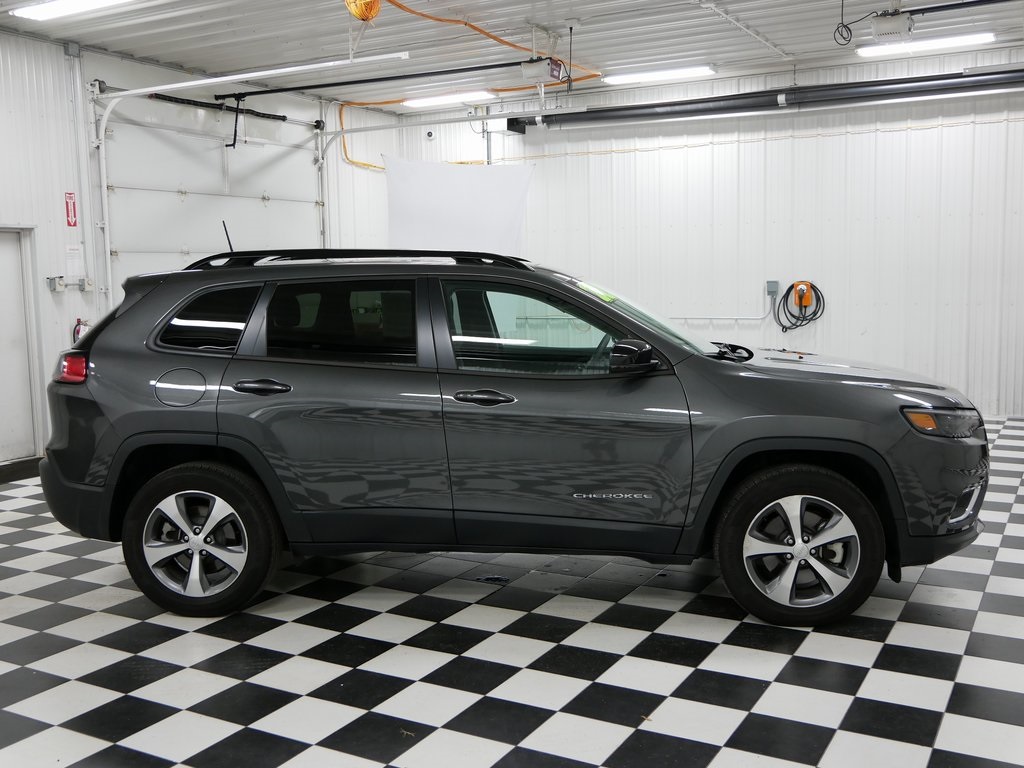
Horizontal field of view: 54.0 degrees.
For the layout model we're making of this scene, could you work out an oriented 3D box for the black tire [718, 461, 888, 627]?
[{"bbox_3d":[1.254,0.694,4.431,0.720,0.710,0.225,0,6,6],"label":"black tire"}]

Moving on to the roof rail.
[{"bbox_3d":[-0.726,-0.576,4.676,1.650,0.105,0.060,1,6,6],"label":"roof rail"}]

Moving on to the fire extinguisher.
[{"bbox_3d":[-4.088,-0.387,9.615,0.150,0.480,0.180,2,7,29],"label":"fire extinguisher"}]

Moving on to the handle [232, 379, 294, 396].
[{"bbox_3d":[-1.114,0.016,4.508,0.268,0.072,0.055,0,6,7],"label":"handle"}]

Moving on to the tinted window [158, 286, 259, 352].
[{"bbox_3d":[-1.397,-0.294,4.645,0.440,0.325,0.045,0,-17,11],"label":"tinted window"}]

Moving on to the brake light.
[{"bbox_3d":[-2.054,-0.083,4.730,0.250,0.145,0.230,0,6,6],"label":"brake light"}]

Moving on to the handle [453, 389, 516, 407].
[{"bbox_3d":[-0.119,0.059,4.396,0.275,0.075,0.055,0,6,6],"label":"handle"}]

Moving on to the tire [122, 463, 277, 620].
[{"bbox_3d":[-1.439,0.716,4.709,0.720,0.715,0.230,0,6,7],"label":"tire"}]

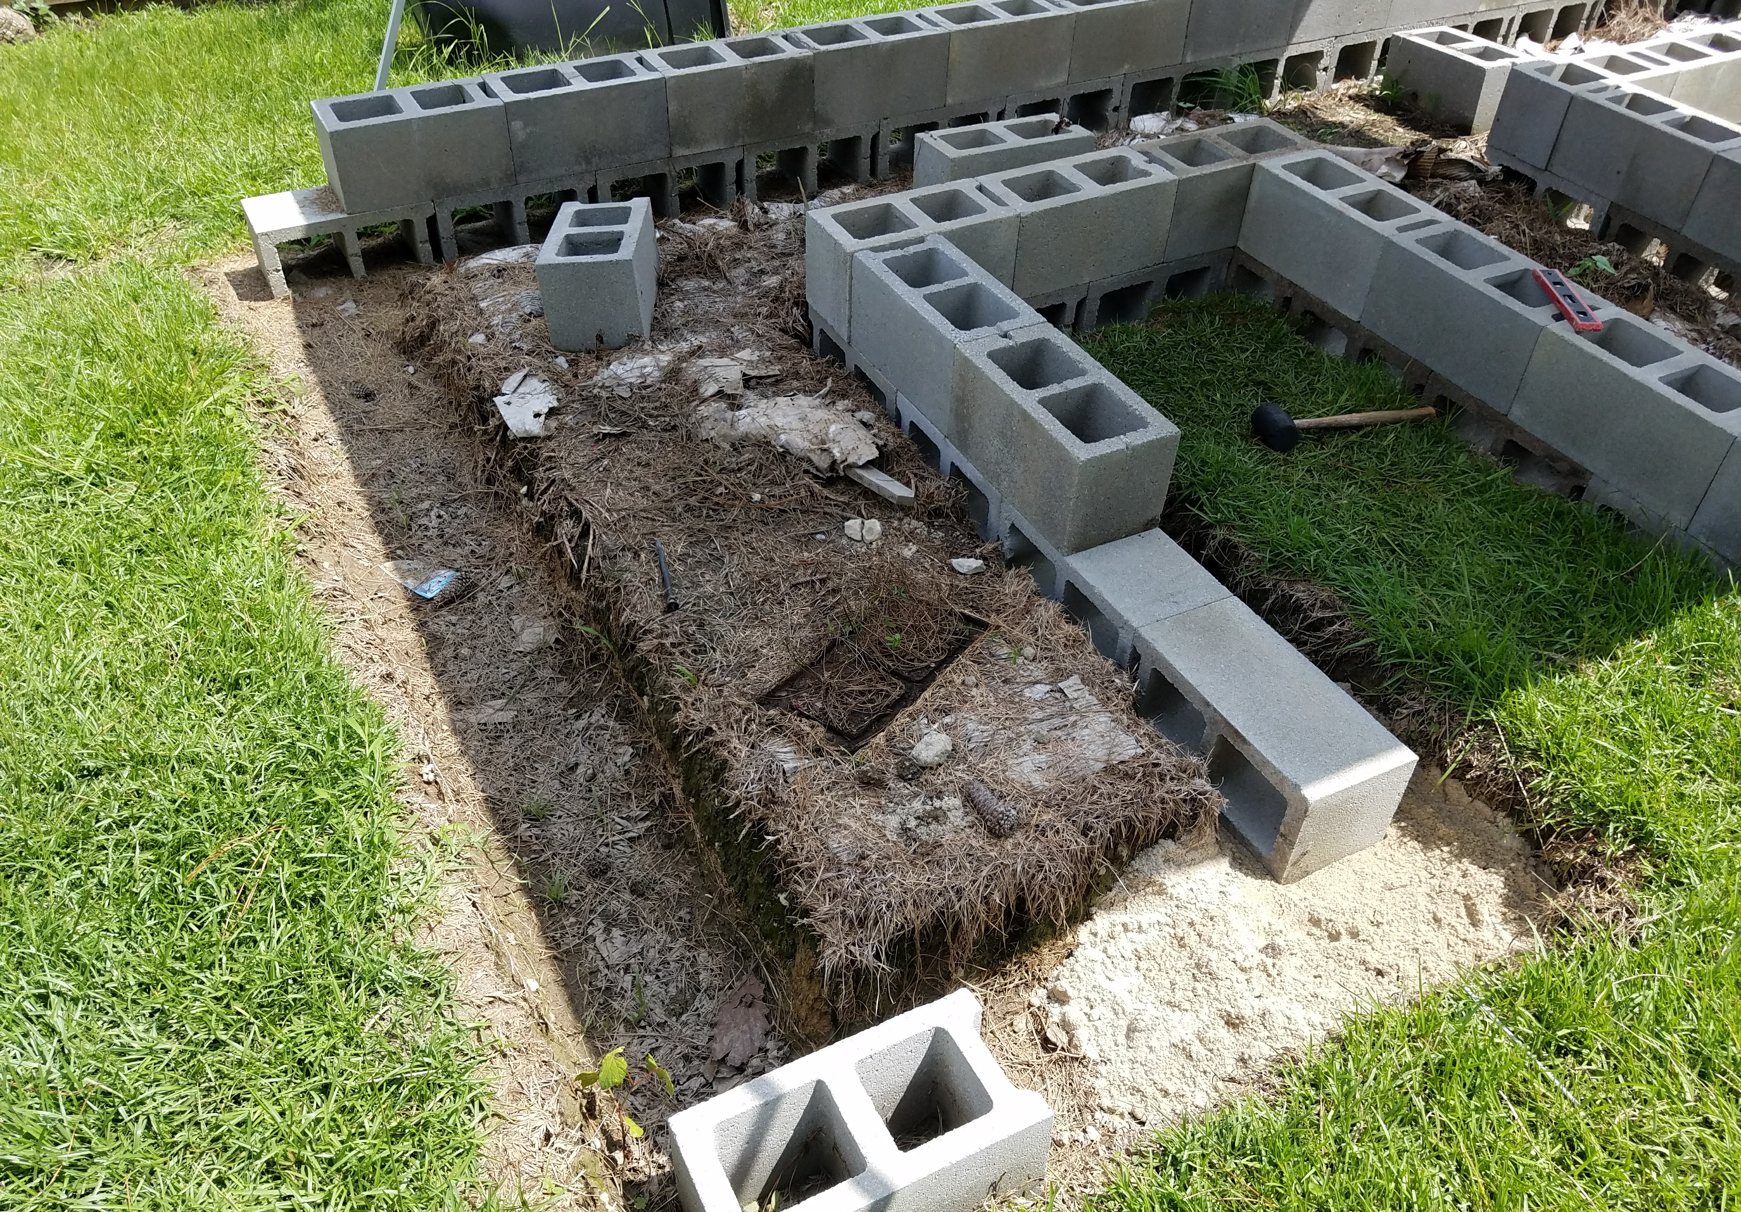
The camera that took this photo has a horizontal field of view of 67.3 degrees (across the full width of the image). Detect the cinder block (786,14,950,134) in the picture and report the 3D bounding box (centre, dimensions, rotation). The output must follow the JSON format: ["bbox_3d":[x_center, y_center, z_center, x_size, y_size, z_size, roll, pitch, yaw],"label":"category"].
[{"bbox_3d":[-0.011,-1.447,3.529,0.397,0.194,0.194,-18,44,-20],"label":"cinder block"}]

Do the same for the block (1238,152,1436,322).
[{"bbox_3d":[1.033,-0.817,2.868,0.194,0.195,0.397,-18,45,-21],"label":"block"}]

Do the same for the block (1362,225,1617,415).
[{"bbox_3d":[1.216,-0.581,2.606,0.194,0.195,0.397,-18,45,-21],"label":"block"}]

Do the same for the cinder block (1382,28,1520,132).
[{"bbox_3d":[1.756,-1.573,3.917,0.194,0.194,0.397,-14,39,-16],"label":"cinder block"}]

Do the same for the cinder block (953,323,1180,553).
[{"bbox_3d":[0.325,-0.298,2.278,0.194,0.194,0.397,-18,44,-20],"label":"cinder block"}]

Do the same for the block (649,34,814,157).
[{"bbox_3d":[-0.363,-1.321,3.364,0.397,0.195,0.194,-18,45,-21],"label":"block"}]

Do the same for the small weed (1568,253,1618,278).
[{"bbox_3d":[1.693,-0.798,3.063,0.110,0.050,0.060,0,41,0],"label":"small weed"}]

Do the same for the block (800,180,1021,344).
[{"bbox_3d":[0.091,-0.733,2.753,0.397,0.194,0.194,-18,45,-21],"label":"block"}]

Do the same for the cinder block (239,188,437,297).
[{"bbox_3d":[-1.260,-0.893,3.171,0.397,0.194,0.194,-18,44,-20],"label":"cinder block"}]

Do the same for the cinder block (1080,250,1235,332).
[{"bbox_3d":[0.614,-0.757,3.087,0.397,0.194,0.194,-18,44,-21],"label":"cinder block"}]

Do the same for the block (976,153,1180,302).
[{"bbox_3d":[0.445,-0.850,2.894,0.397,0.194,0.194,-18,45,-21],"label":"block"}]

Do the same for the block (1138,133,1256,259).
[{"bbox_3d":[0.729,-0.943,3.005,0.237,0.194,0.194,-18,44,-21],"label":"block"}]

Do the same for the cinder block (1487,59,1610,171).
[{"bbox_3d":[1.855,-1.295,3.398,0.397,0.194,0.194,-17,44,-20],"label":"cinder block"}]

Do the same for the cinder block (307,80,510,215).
[{"bbox_3d":[-1.069,-1.089,3.085,0.397,0.195,0.194,-18,45,-21],"label":"cinder block"}]

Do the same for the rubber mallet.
[{"bbox_3d":[0.951,-0.373,2.596,0.380,0.066,0.105,-6,41,-11],"label":"rubber mallet"}]

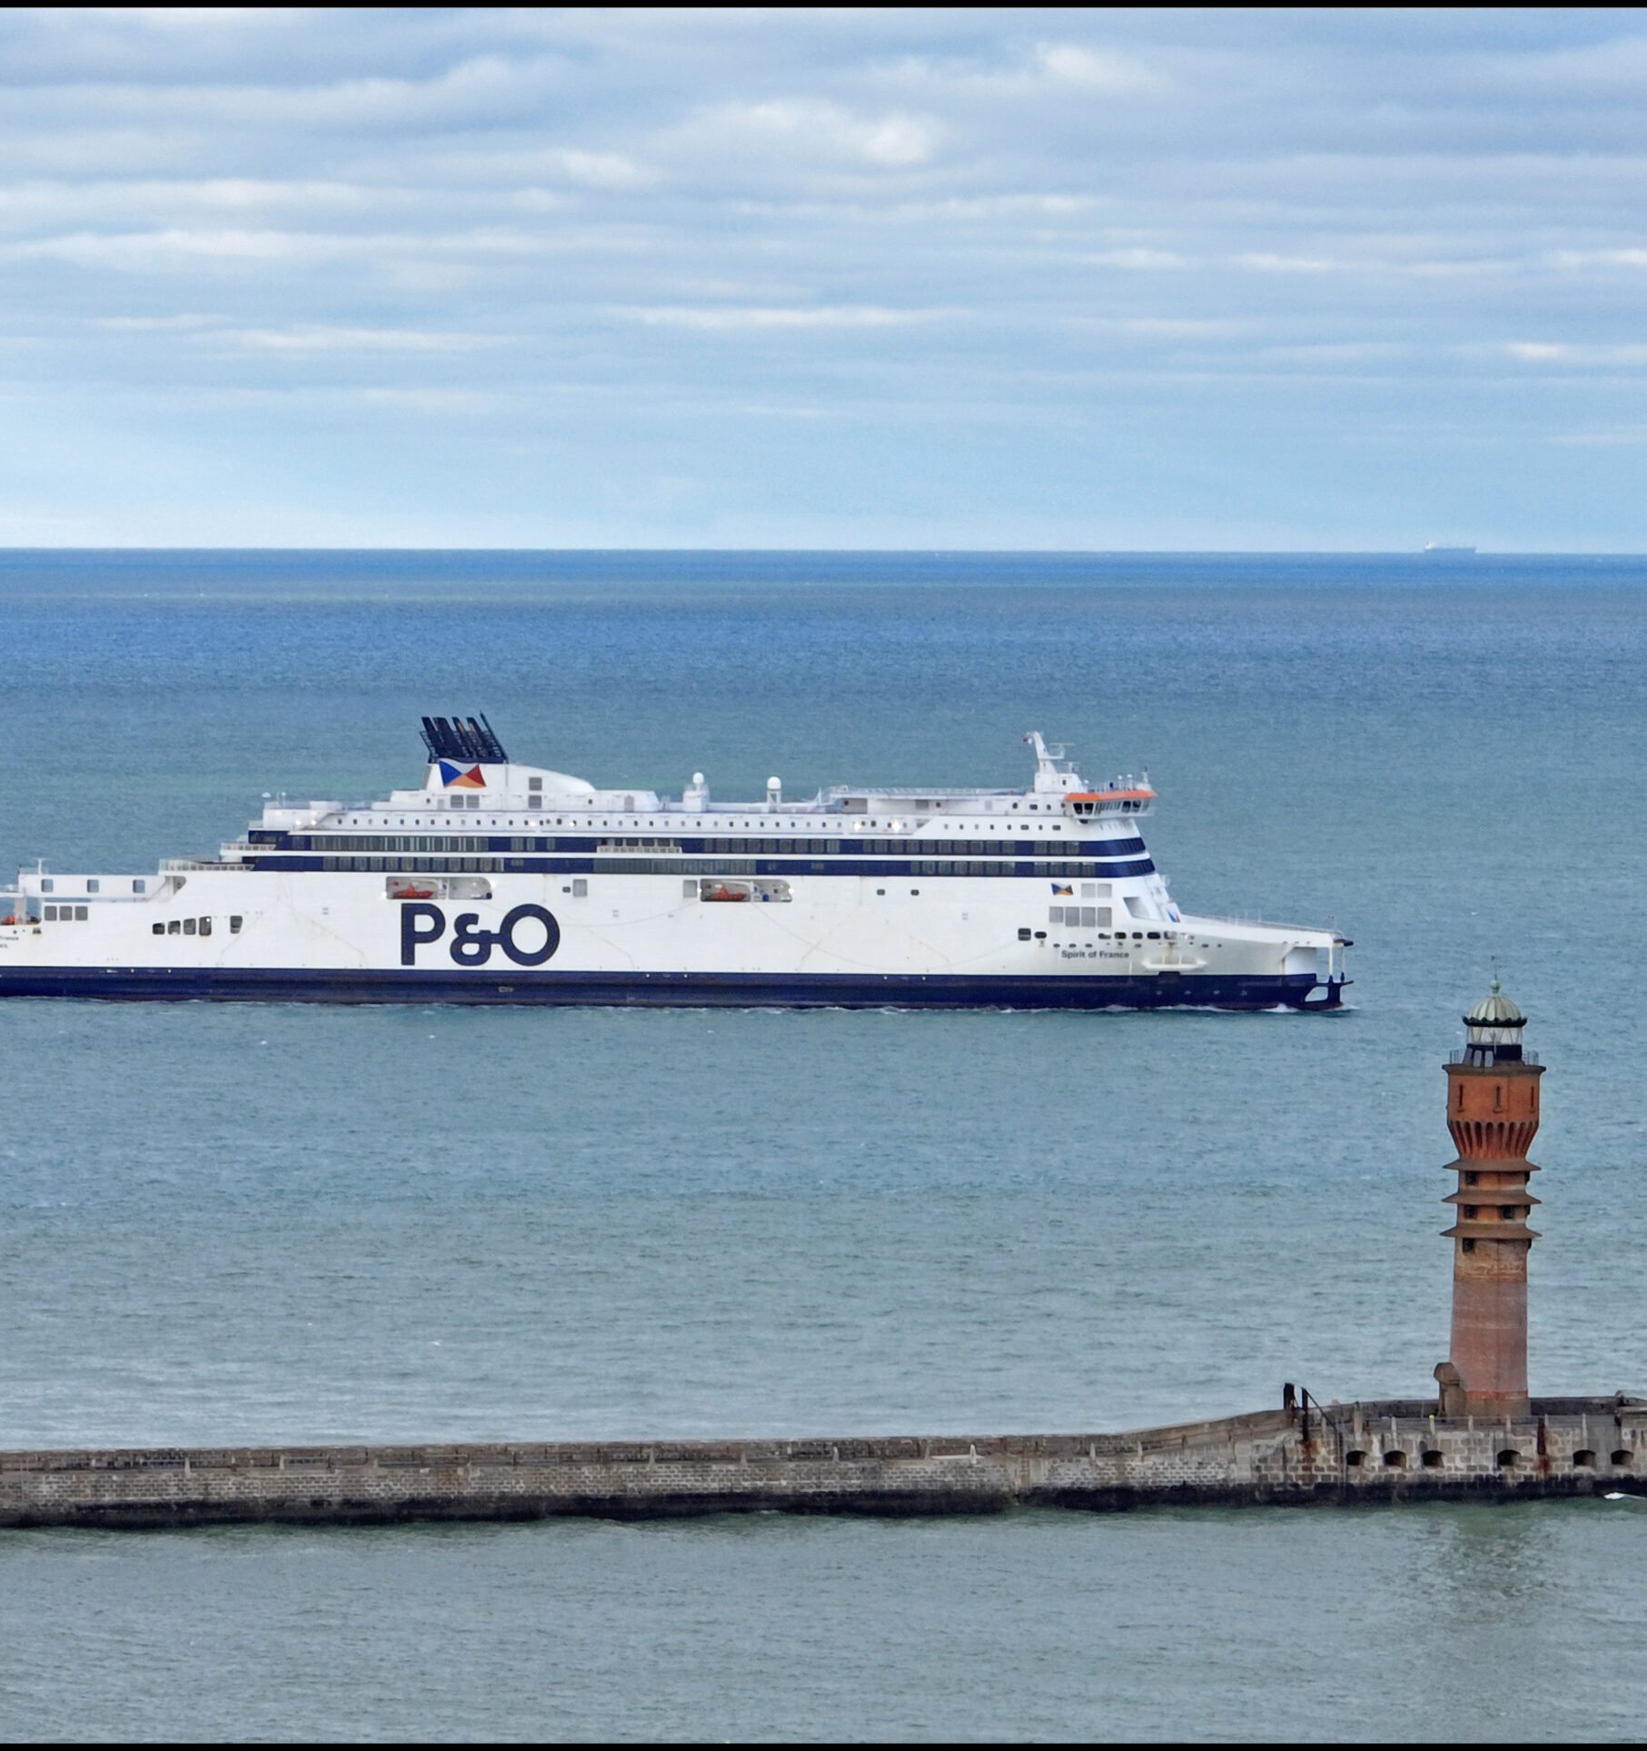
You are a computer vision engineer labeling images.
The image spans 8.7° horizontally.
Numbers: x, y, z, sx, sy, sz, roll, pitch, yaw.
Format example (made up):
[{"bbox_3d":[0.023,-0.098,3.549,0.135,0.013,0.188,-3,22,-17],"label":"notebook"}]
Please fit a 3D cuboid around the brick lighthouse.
[{"bbox_3d":[51.512,24.811,834.484,7.800,34.000,7.800,0,2,0],"label":"brick lighthouse"}]

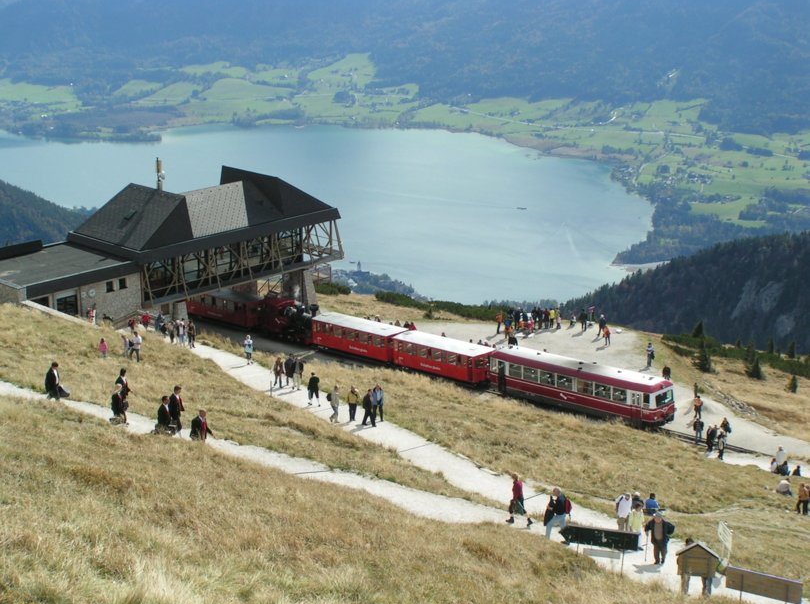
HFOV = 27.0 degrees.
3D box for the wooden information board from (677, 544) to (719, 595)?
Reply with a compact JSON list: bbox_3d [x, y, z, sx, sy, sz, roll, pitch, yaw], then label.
[{"bbox_3d":[8.412,7.681,48.300,1.250,1.600,0.400,3,16,12],"label":"wooden information board"}]

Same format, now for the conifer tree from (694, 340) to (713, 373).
[{"bbox_3d":[22.583,4.146,127.500,1.400,2.400,1.400,0,16,0],"label":"conifer tree"}]

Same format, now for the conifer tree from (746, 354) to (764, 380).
[{"bbox_3d":[26.517,4.978,127.500,1.400,1.950,1.400,0,16,0],"label":"conifer tree"}]

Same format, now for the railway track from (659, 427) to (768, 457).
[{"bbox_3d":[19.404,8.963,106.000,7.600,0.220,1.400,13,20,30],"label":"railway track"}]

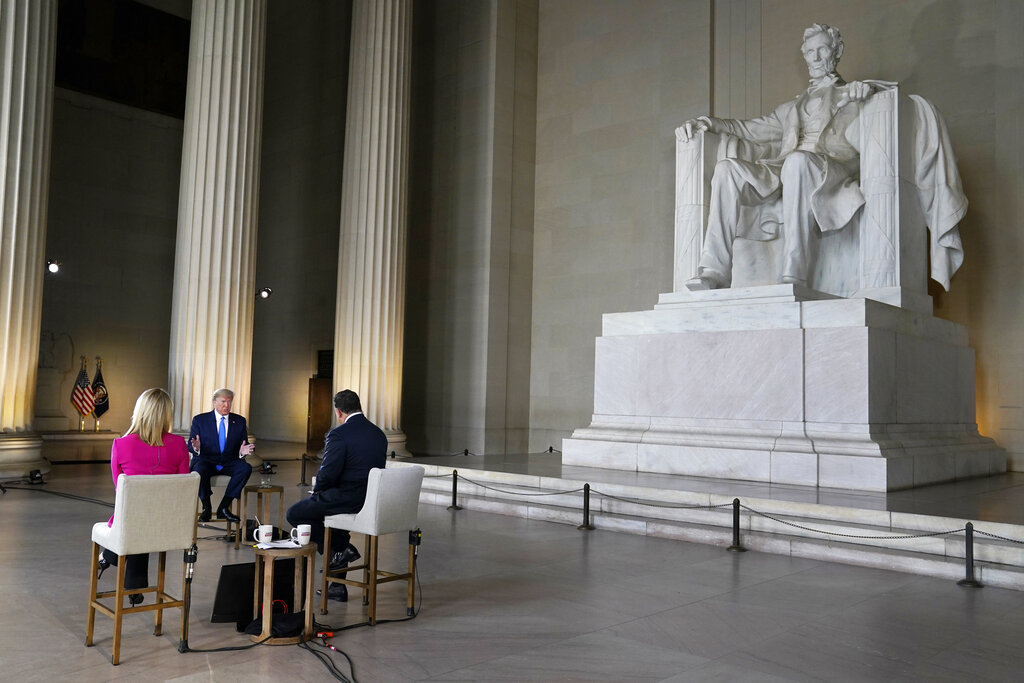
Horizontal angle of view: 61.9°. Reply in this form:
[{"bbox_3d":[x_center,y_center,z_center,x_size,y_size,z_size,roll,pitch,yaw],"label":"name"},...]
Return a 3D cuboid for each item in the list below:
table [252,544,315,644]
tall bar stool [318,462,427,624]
[{"bbox_3d":[-1.522,1.666,5.710,0.405,0.605,0.405,1,-4,0],"label":"table"},{"bbox_3d":[-1.034,1.476,6.356,0.570,1.090,0.500,-2,-5,37],"label":"tall bar stool"}]

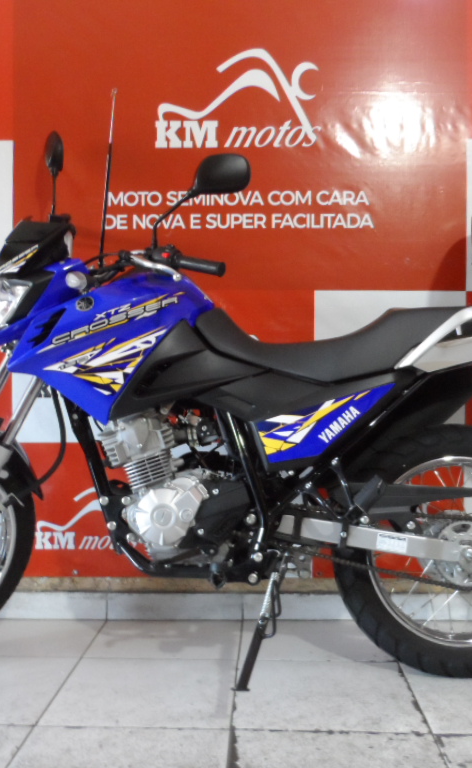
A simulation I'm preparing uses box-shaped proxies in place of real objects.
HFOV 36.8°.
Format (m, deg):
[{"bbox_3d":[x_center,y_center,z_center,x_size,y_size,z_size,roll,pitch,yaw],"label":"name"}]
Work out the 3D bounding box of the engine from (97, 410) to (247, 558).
[{"bbox_3d":[-0.150,0.251,1.816,0.375,0.375,0.300,0,-9,1],"label":"engine"}]

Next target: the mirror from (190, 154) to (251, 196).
[{"bbox_3d":[-0.031,-0.484,1.635,0.145,0.095,0.050,7,6,30],"label":"mirror"}]

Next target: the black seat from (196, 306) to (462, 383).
[{"bbox_3d":[0.235,-0.088,1.847,0.680,0.190,0.265,0,-9,1],"label":"black seat"}]

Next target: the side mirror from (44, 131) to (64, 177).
[{"bbox_3d":[-0.542,-0.690,2.120,0.050,0.110,0.145,1,6,-26],"label":"side mirror"}]

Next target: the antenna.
[{"bbox_3d":[-0.327,-0.529,1.804,0.012,0.430,0.012,-4,16,-43],"label":"antenna"}]

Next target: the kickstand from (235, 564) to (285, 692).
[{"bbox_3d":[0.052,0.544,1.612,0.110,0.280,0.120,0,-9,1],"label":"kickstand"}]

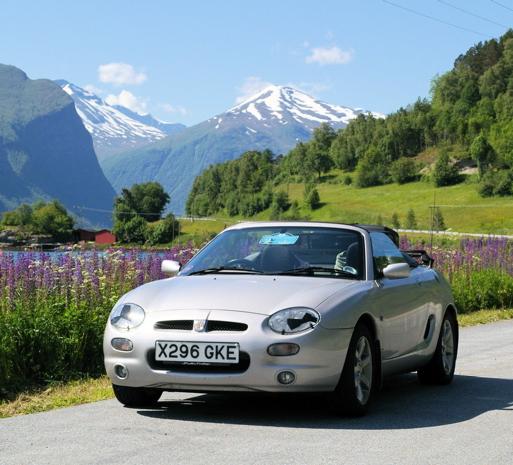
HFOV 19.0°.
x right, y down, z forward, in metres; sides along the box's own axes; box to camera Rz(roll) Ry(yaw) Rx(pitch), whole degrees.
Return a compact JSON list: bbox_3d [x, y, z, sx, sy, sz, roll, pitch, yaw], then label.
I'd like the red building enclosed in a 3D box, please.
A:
[{"bbox_3d":[-38.300,0.950,360.000,10.000,3.800,7.000,0,0,-7],"label":"red building"}]

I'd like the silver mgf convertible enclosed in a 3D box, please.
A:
[{"bbox_3d":[0.313,0.515,10.550,1.680,1.230,3.910,0,0,19],"label":"silver mgf convertible"}]

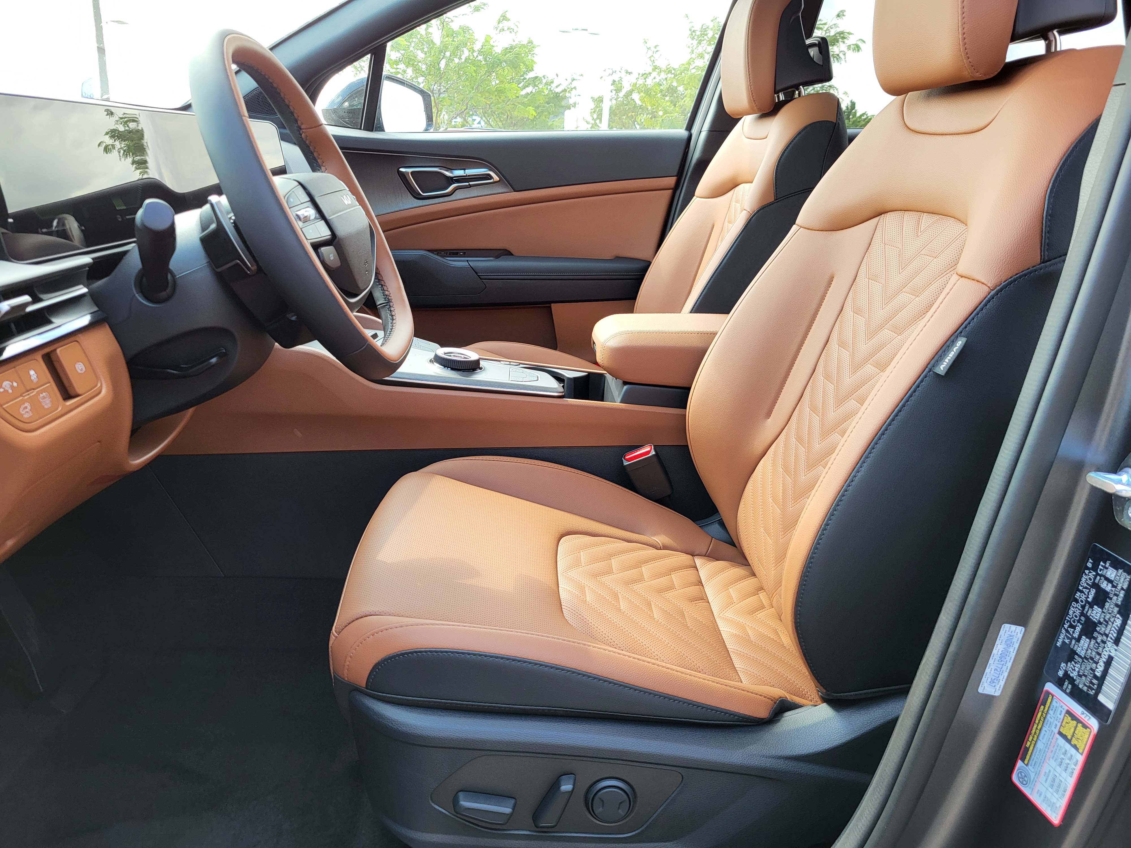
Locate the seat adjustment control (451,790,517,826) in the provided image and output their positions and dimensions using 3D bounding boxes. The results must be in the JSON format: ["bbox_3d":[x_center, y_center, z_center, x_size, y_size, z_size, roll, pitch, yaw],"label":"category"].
[{"bbox_3d":[-0.071,0.335,0.742,0.053,0.018,0.016,8,18,-2],"label":"seat adjustment control"}]

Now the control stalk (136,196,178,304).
[{"bbox_3d":[-0.365,-0.152,0.759,0.030,0.030,0.136,-9,-15,-28],"label":"control stalk"}]

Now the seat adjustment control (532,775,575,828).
[{"bbox_3d":[-0.010,0.328,0.739,0.019,0.050,0.016,20,17,-6],"label":"seat adjustment control"}]

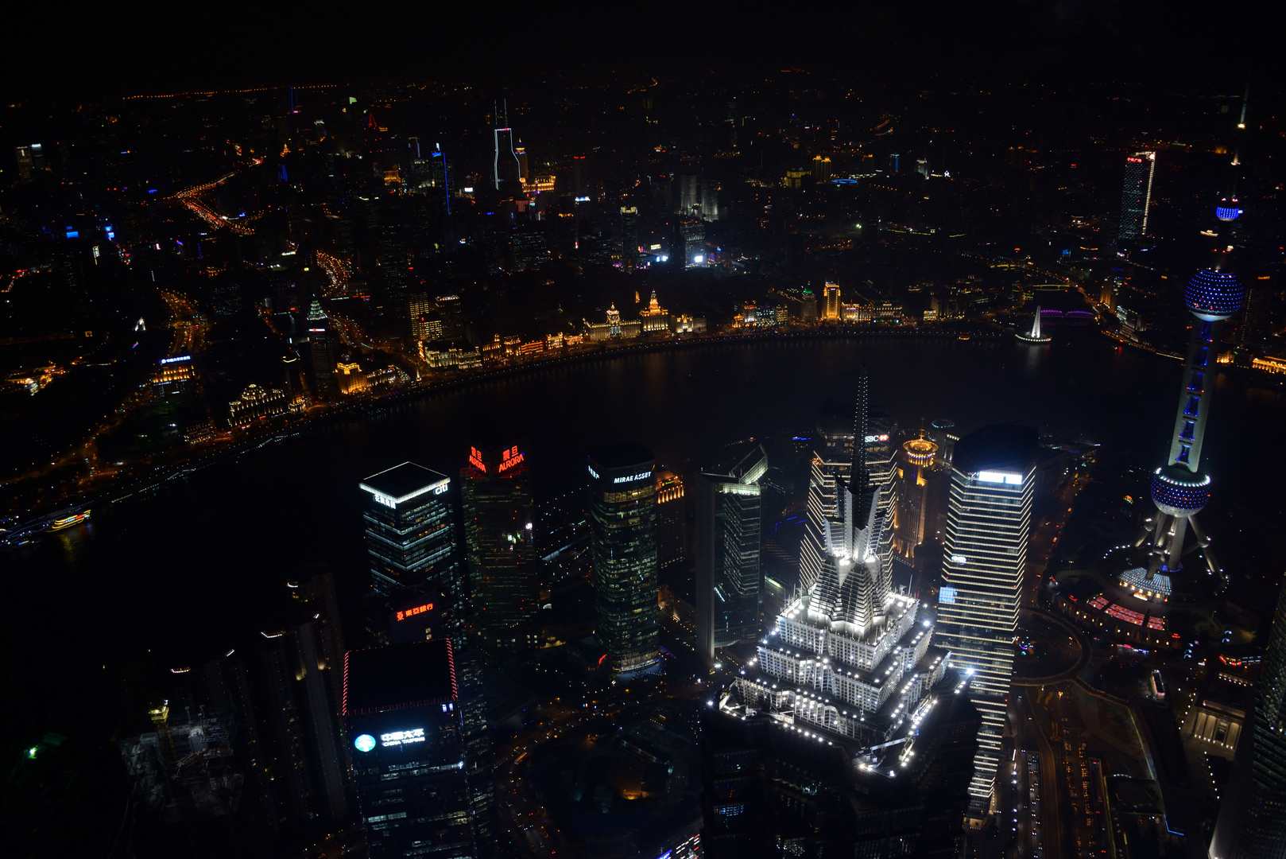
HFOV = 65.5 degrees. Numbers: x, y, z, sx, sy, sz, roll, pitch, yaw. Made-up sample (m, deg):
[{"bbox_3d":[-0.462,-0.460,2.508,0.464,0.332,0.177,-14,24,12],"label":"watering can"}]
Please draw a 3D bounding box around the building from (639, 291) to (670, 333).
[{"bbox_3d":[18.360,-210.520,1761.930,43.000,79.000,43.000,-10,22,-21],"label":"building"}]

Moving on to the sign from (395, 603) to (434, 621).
[{"bbox_3d":[-127.980,102.110,560.180,22.000,5.500,0.800,-13,24,-26],"label":"sign"}]

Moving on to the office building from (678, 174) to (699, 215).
[{"bbox_3d":[128.310,-640.650,2804.300,48.000,136.000,42.000,-7,22,-14],"label":"office building"}]

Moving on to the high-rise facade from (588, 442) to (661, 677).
[{"bbox_3d":[-13.075,104.453,810.856,48.000,181.000,49.000,-10,22,-19],"label":"high-rise facade"}]

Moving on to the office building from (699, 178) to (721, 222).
[{"bbox_3d":[188.500,-637.880,2801.670,48.000,128.000,32.000,0,21,4],"label":"office building"}]

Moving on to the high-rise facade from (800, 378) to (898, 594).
[{"bbox_3d":[143.560,98.750,718.470,54.000,250.000,52.000,-1,21,2],"label":"high-rise facade"}]

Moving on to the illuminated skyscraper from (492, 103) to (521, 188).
[{"bbox_3d":[-416.275,-856.032,3089.139,71.000,290.000,50.000,-3,21,-4],"label":"illuminated skyscraper"}]

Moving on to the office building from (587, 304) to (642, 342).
[{"bbox_3d":[-55.400,-194.710,1771.290,90.000,54.000,62.000,-6,22,-12],"label":"office building"}]

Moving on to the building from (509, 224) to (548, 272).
[{"bbox_3d":[-257.240,-410.850,2278.290,76.000,105.000,32.000,-10,22,-20],"label":"building"}]

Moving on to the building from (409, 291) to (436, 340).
[{"bbox_3d":[-384.210,-194.750,1739.060,40.000,95.000,30.000,-8,22,-15],"label":"building"}]

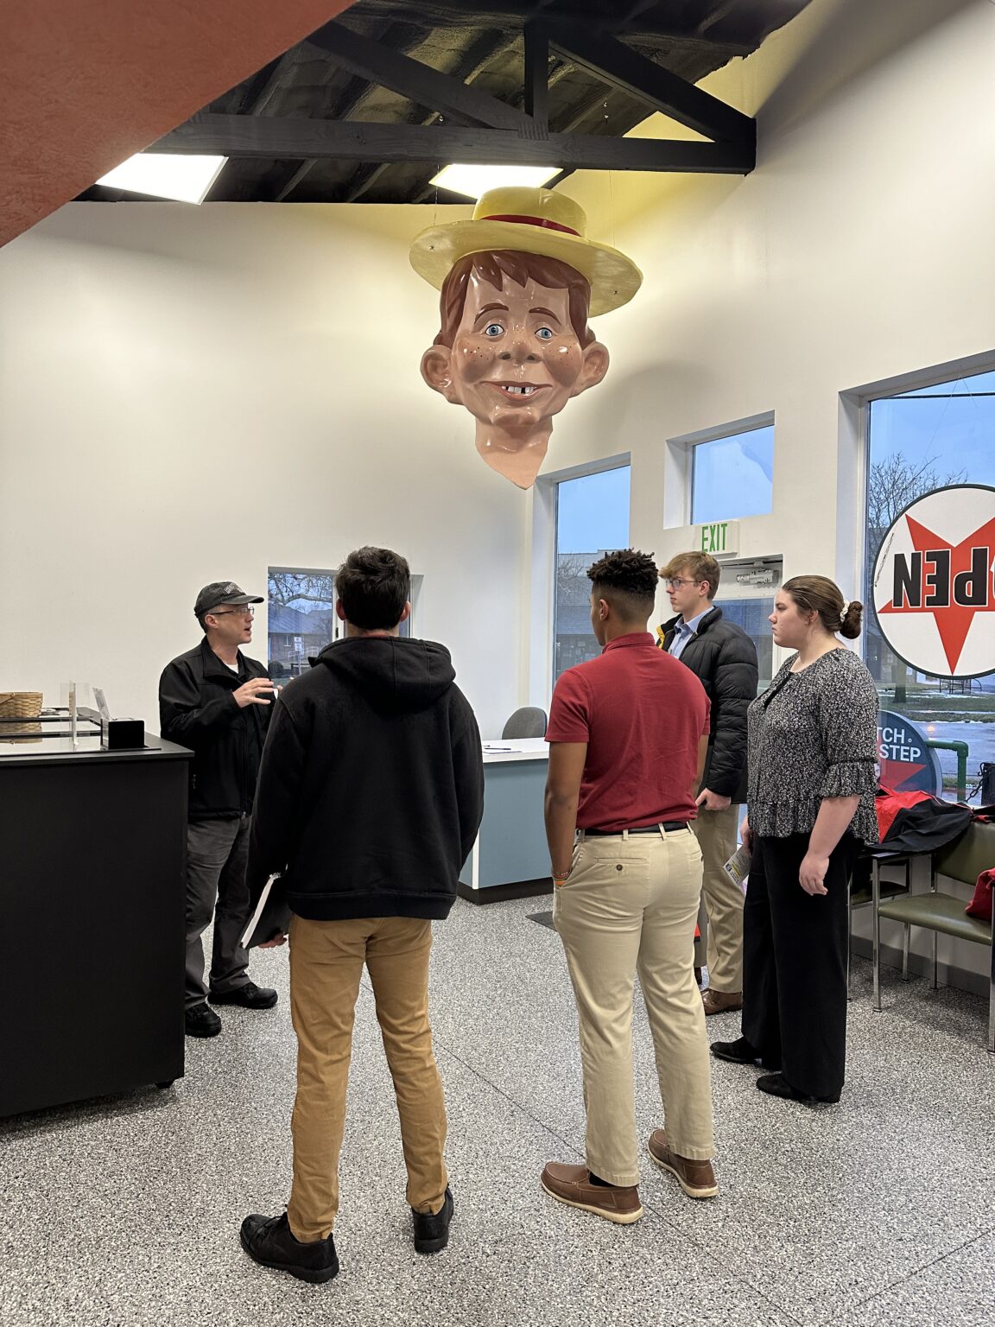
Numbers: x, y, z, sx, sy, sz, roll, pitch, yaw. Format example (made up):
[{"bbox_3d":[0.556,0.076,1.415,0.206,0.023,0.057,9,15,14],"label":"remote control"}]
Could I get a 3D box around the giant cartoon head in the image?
[{"bbox_3d":[0.163,-1.781,5.255,1.330,1.700,1.200,1,1,-3],"label":"giant cartoon head"}]

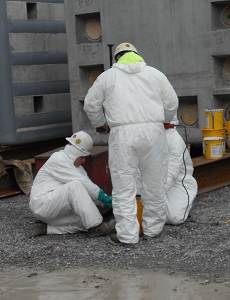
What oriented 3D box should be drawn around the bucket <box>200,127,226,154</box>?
[{"bbox_3d":[1.221,-0.083,11.000,0.300,0.355,0.300,-3,7,0],"label":"bucket"}]

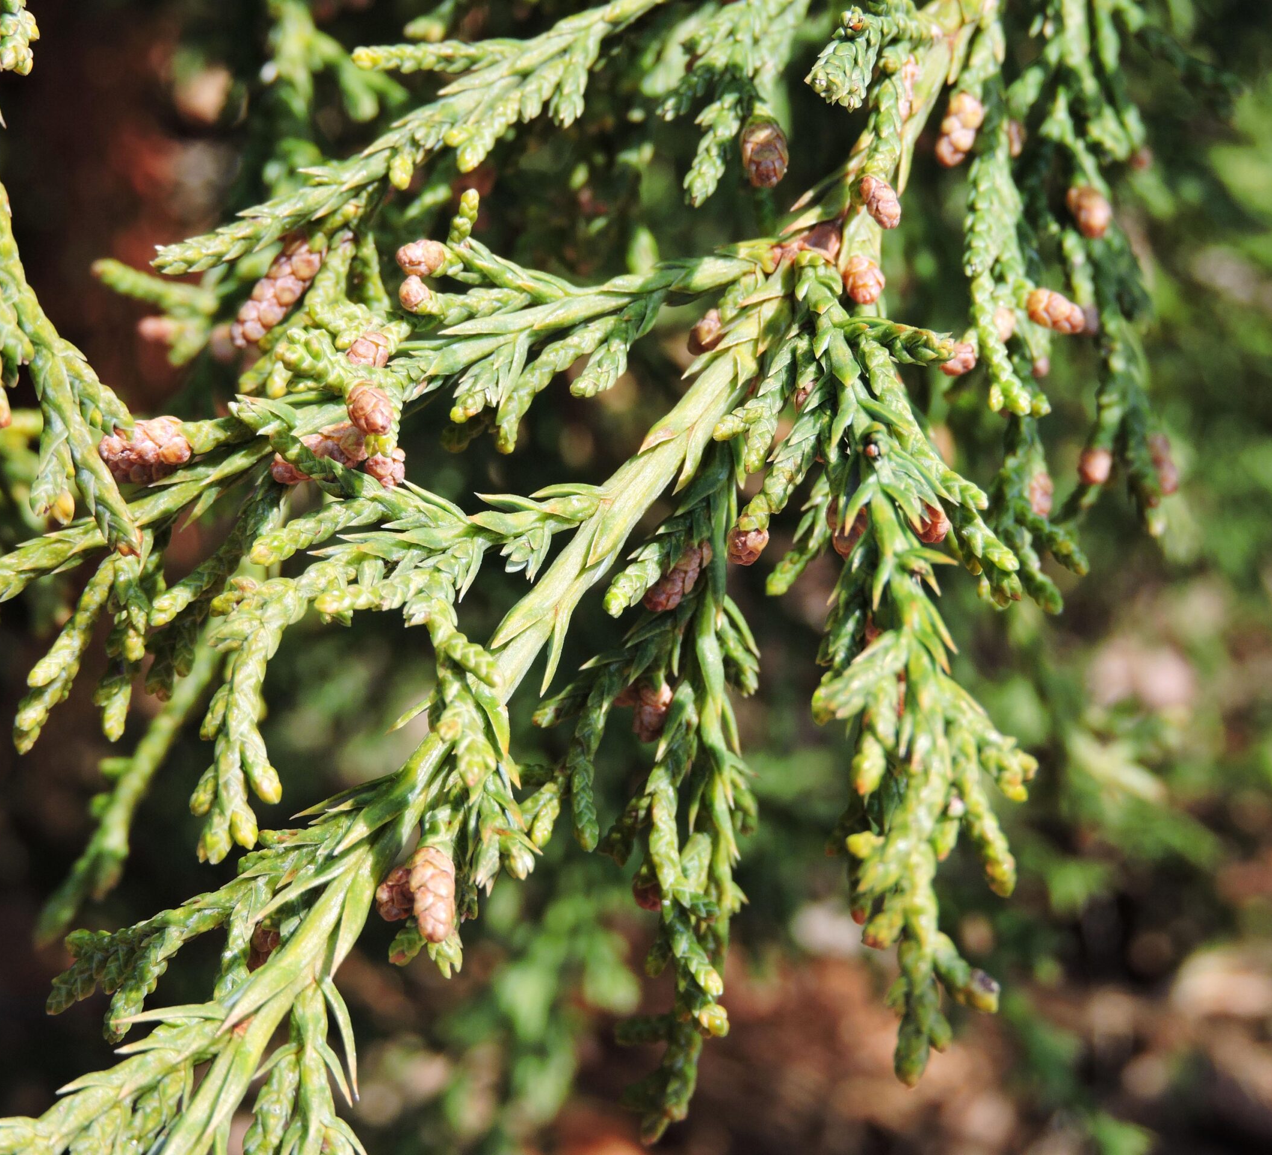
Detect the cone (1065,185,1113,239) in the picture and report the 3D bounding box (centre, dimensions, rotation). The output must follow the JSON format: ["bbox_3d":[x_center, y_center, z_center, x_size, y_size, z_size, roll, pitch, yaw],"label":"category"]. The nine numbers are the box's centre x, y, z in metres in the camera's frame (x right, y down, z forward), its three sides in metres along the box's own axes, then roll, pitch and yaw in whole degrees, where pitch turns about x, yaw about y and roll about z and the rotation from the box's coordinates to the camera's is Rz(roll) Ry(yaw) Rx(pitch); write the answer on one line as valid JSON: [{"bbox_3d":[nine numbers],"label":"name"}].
[{"bbox_3d":[0.043,-0.035,0.360,0.004,0.005,0.004,-26,-18,0],"label":"cone"}]

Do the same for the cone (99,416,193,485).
[{"bbox_3d":[-0.043,-0.011,0.330,0.008,0.005,0.005,-7,0,-11],"label":"cone"}]

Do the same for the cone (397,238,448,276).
[{"bbox_3d":[-0.019,-0.028,0.335,0.005,0.003,0.003,-9,0,-24],"label":"cone"}]

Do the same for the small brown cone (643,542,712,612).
[{"bbox_3d":[0.004,0.000,0.335,0.004,0.007,0.004,38,6,0],"label":"small brown cone"}]

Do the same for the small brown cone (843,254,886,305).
[{"bbox_3d":[0.020,-0.026,0.330,0.003,0.004,0.003,-13,-23,0],"label":"small brown cone"}]

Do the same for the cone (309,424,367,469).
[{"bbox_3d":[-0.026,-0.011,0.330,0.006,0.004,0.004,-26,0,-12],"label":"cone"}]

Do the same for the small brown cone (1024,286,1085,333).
[{"bbox_3d":[0.038,-0.024,0.345,0.006,0.004,0.004,26,0,14],"label":"small brown cone"}]

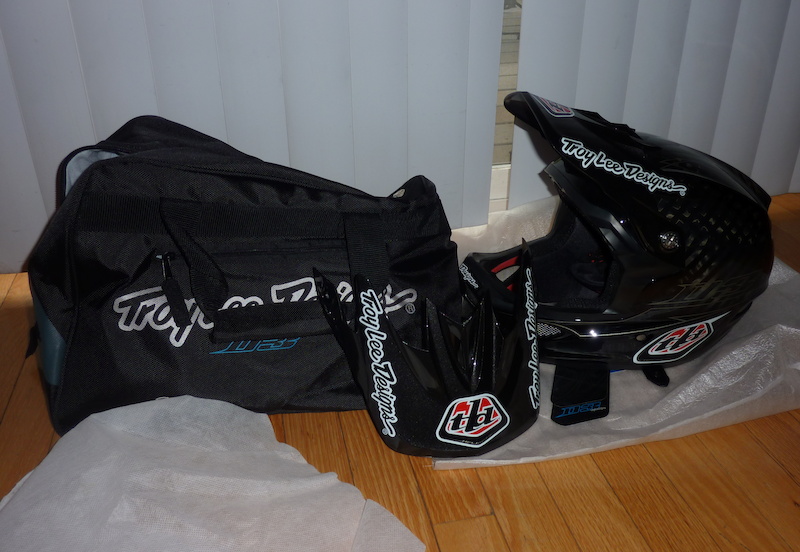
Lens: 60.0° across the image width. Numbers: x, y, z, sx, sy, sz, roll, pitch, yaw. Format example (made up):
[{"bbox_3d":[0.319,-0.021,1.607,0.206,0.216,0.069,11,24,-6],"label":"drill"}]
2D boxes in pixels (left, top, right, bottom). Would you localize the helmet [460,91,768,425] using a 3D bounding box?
[{"bbox_3d":[0.264,-0.068,0.819,0.380,0.287,0.250,-4,27,-7],"label":"helmet"}]

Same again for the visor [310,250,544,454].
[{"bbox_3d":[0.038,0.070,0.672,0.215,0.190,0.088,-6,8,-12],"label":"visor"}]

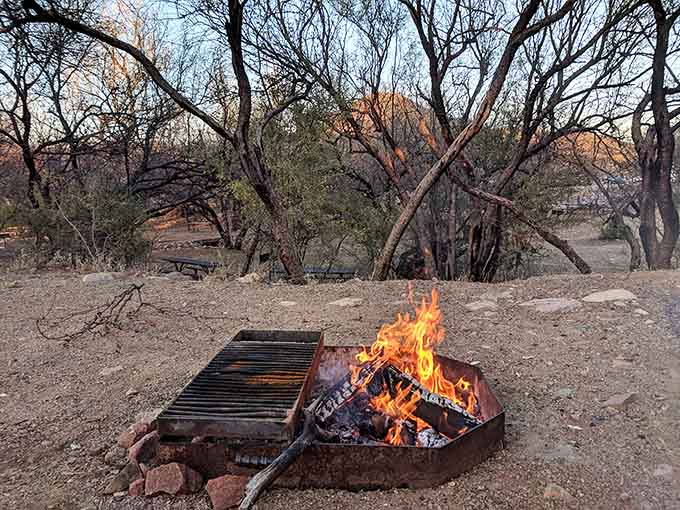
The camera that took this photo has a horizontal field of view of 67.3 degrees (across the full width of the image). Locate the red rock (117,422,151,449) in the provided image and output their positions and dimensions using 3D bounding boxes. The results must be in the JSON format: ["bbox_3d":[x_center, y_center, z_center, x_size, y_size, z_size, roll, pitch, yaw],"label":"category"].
[{"bbox_3d":[-0.801,0.705,1.981,0.120,0.078,0.090,0,8,0],"label":"red rock"}]

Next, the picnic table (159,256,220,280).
[{"bbox_3d":[-3.570,0.542,12.800,2.000,0.760,1.500,6,10,40],"label":"picnic table"}]

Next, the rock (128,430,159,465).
[{"bbox_3d":[-0.701,0.696,1.823,0.098,0.095,0.095,0,8,0],"label":"rock"}]

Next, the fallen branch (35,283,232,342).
[{"bbox_3d":[-1.522,0.391,3.765,1.360,0.270,0.700,0,8,0],"label":"fallen branch"}]

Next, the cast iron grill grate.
[{"bbox_3d":[-0.364,0.537,2.315,0.462,0.084,1.098,1,8,4],"label":"cast iron grill grate"}]

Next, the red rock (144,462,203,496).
[{"bbox_3d":[-0.569,0.745,1.744,0.180,0.098,0.110,0,8,0],"label":"red rock"}]

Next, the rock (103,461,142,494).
[{"bbox_3d":[-0.743,0.754,1.745,0.122,0.078,0.100,0,8,0],"label":"rock"}]

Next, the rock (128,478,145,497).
[{"bbox_3d":[-0.682,0.771,1.712,0.049,0.050,0.045,0,8,0],"label":"rock"}]

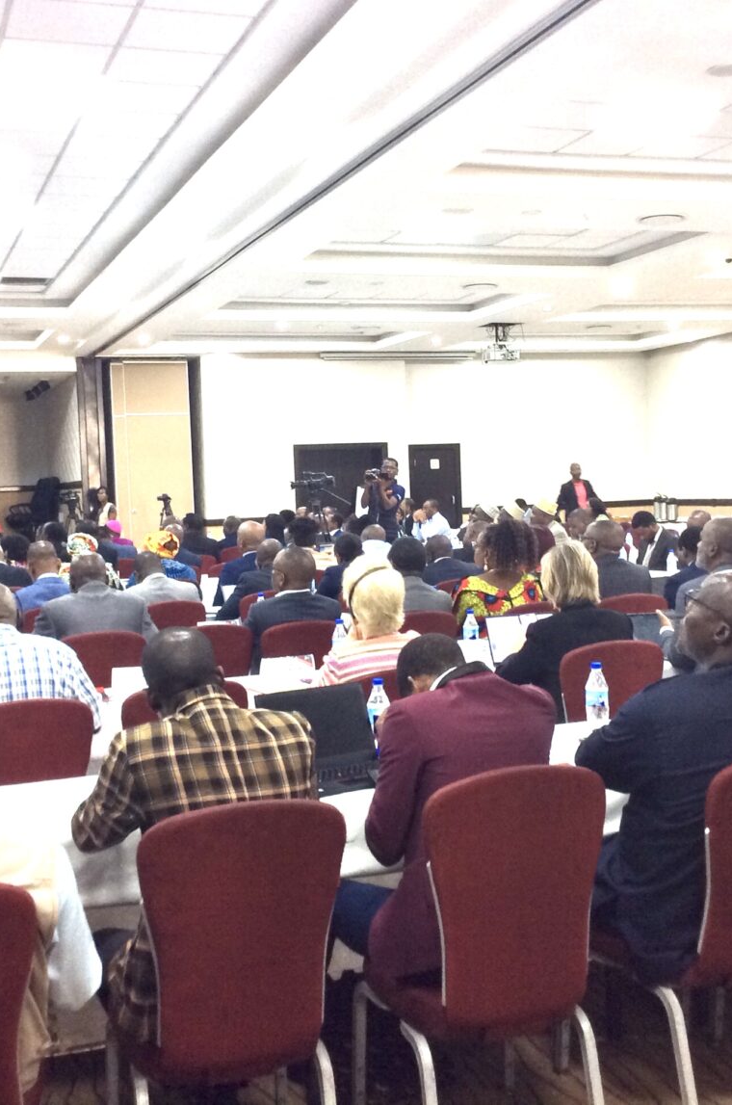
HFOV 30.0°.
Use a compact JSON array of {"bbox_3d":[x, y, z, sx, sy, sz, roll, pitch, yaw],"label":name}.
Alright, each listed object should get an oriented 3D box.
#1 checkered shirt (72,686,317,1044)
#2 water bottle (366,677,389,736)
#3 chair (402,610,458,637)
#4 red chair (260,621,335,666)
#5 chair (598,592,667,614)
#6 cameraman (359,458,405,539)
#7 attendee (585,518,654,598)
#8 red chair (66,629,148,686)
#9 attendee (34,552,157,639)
[{"bbox_3d":[-0.385,0.670,3.158,0.570,0.740,0.500,-3,3,-20],"label":"checkered shirt"},{"bbox_3d":[0.042,0.518,4.351,0.069,0.228,0.069,-3,3,-20],"label":"water bottle"},{"bbox_3d":[0.177,0.744,7.063,0.445,0.910,0.570,-3,3,-20],"label":"chair"},{"bbox_3d":[-0.368,0.775,6.833,0.445,0.910,0.570,-3,3,-20],"label":"red chair"},{"bbox_3d":[1.414,0.681,7.793,0.450,0.910,0.580,-3,3,-20],"label":"chair"},{"bbox_3d":[0.182,0.041,13.000,0.520,1.800,0.480,0,3,37],"label":"cameraman"},{"bbox_3d":[1.458,0.485,8.376,0.520,1.340,0.780,-3,3,-25],"label":"attendee"},{"bbox_3d":[-1.363,0.843,7.031,0.460,0.930,0.570,-3,3,-20],"label":"red chair"},{"bbox_3d":[-1.349,0.639,6.847,0.580,1.280,0.800,-3,3,-20],"label":"attendee"}]

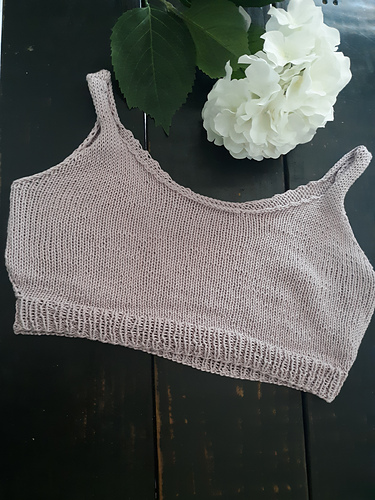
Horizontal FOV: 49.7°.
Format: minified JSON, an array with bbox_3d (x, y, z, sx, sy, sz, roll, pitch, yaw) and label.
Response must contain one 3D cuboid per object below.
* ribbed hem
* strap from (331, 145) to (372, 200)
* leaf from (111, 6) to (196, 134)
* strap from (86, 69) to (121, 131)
[{"bbox_3d":[-0.007,0.096,0.409,0.346,0.014,0.048,12,81,-1],"label":"ribbed hem"},{"bbox_3d":[0.180,-0.089,0.446,0.030,0.012,0.063,40,82,3],"label":"strap"},{"bbox_3d":[-0.034,-0.197,0.442,0.093,0.020,0.153,-7,82,-4],"label":"leaf"},{"bbox_3d":[-0.092,-0.163,0.443,0.028,0.012,0.073,-11,82,-4],"label":"strap"}]

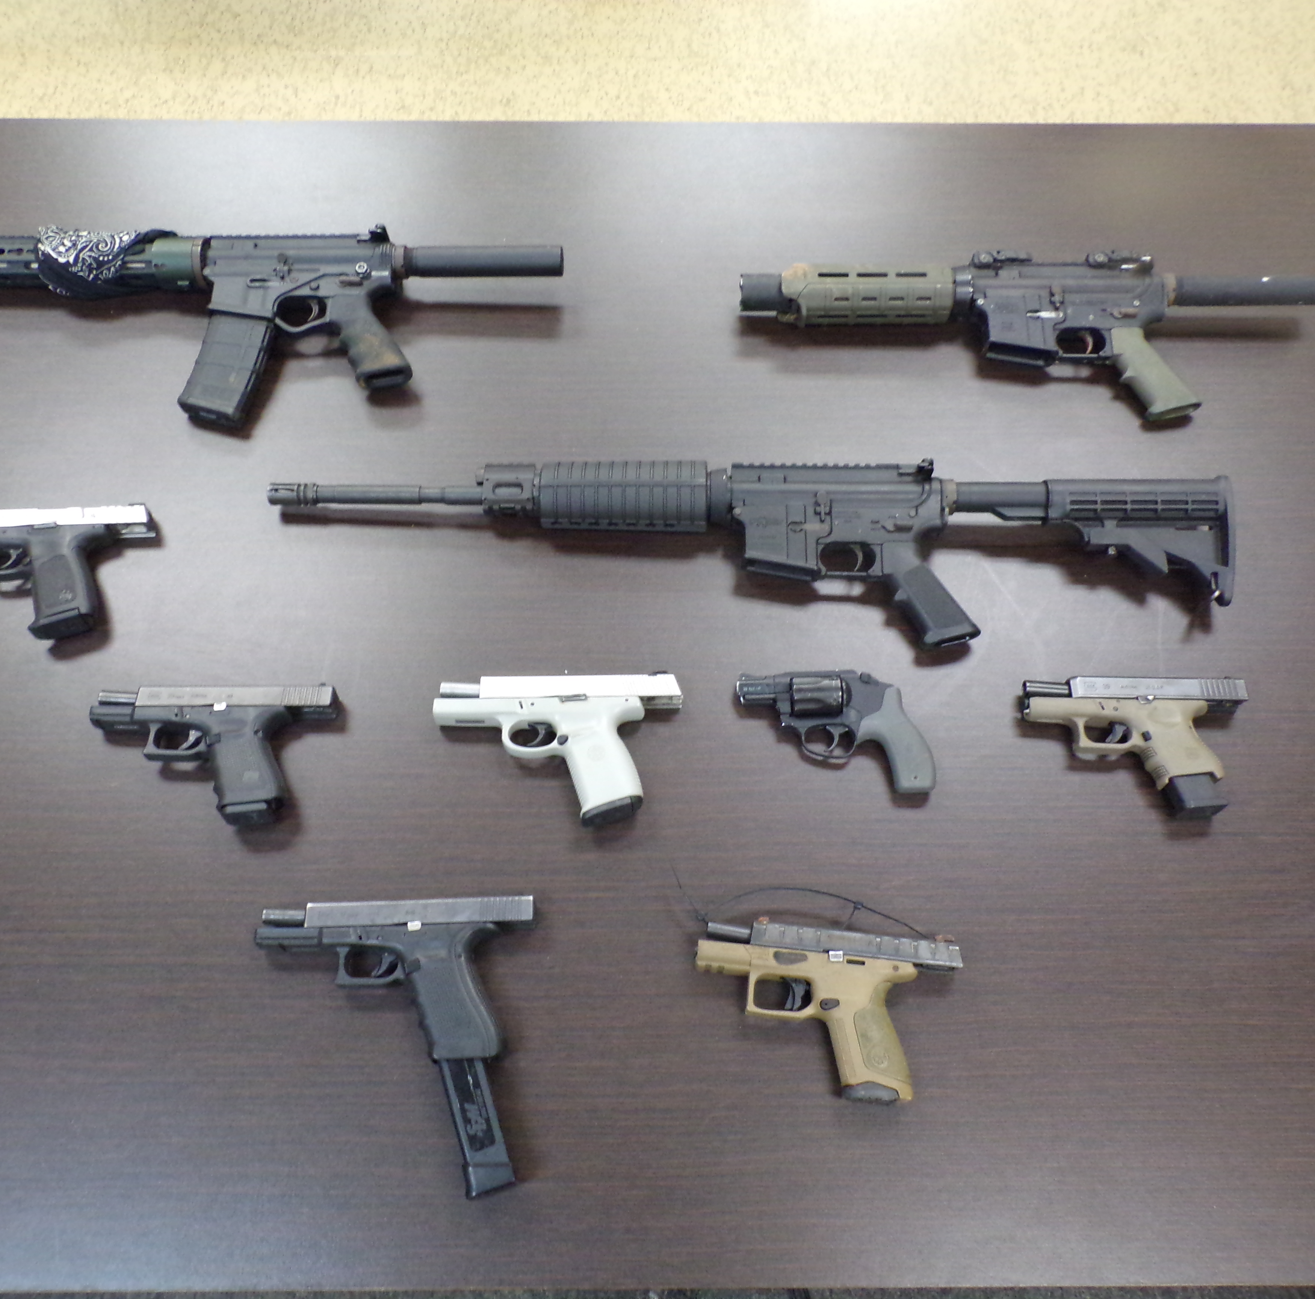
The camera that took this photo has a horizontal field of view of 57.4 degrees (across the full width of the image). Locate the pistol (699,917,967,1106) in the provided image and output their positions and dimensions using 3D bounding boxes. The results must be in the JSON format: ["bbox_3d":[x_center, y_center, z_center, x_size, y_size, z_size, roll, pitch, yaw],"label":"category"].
[{"bbox_3d":[0.136,0.289,0.966,0.214,0.033,0.134,6,65,2],"label":"pistol"}]

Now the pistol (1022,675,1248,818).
[{"bbox_3d":[0.427,0.084,1.066,0.198,0.031,0.128,1,66,0],"label":"pistol"}]

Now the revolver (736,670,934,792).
[{"bbox_3d":[0.158,0.072,1.068,0.169,0.034,0.114,-1,65,-1],"label":"revolver"}]

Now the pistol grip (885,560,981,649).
[{"bbox_3d":[0.250,-0.048,1.103,0.052,0.034,0.095,-18,67,-8],"label":"pistol grip"}]

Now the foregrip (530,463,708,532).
[{"bbox_3d":[-0.036,-0.147,1.150,0.166,0.062,0.062,0,66,0],"label":"foregrip"}]

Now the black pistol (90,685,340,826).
[{"bbox_3d":[-0.398,0.091,1.063,0.216,0.031,0.127,0,66,0],"label":"black pistol"}]

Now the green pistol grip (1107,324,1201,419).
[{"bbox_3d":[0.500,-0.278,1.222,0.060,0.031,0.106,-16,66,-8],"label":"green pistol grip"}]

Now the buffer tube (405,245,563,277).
[{"bbox_3d":[-0.181,-0.406,1.257,0.165,0.032,0.032,0,66,0],"label":"buffer tube"}]

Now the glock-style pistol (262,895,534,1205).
[{"bbox_3d":[-0.211,0.314,0.952,0.227,0.032,0.225,-2,65,-1],"label":"glock-style pistol"}]

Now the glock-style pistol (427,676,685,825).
[{"bbox_3d":[-0.088,0.087,1.065,0.223,0.033,0.140,-1,66,0],"label":"glock-style pistol"}]

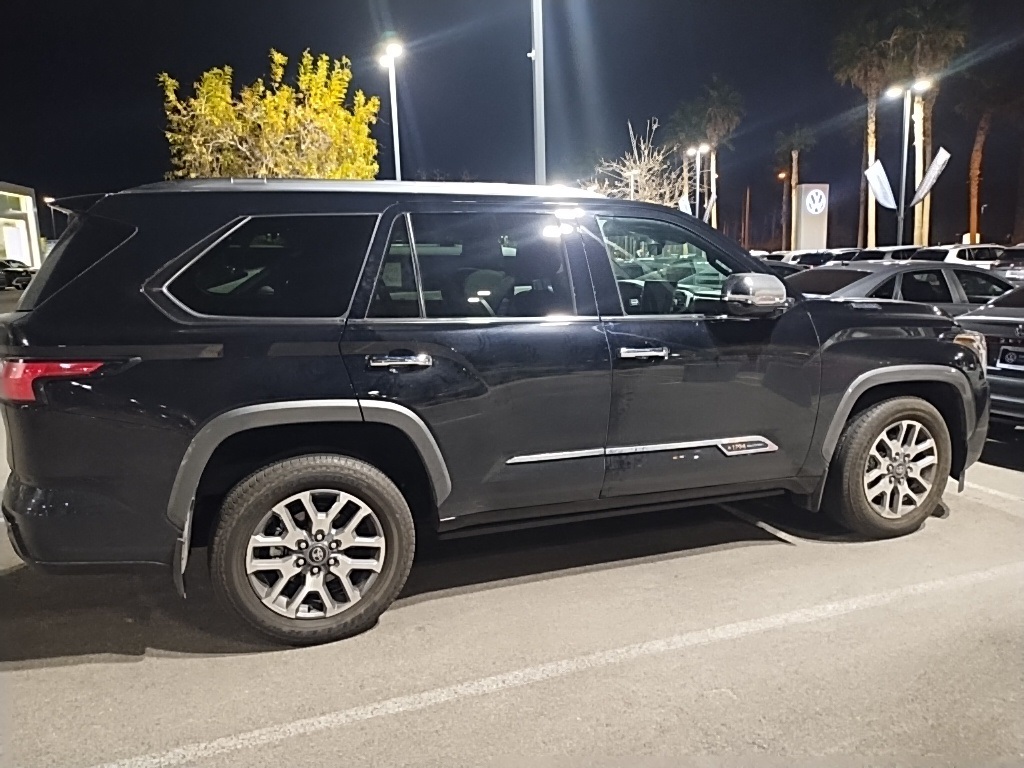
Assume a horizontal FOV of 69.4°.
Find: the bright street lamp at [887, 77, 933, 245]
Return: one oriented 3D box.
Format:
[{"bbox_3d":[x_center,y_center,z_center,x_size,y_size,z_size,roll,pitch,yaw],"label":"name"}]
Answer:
[{"bbox_3d":[14.046,-7.077,26.611,0.500,7.501,1.600,-4,10,-12],"label":"bright street lamp"}]

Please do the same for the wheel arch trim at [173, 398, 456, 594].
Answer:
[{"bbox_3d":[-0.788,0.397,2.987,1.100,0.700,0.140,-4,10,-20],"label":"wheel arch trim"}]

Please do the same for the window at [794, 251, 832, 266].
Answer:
[{"bbox_3d":[9.817,-4.057,24.000,0.120,0.480,1.350,22,0,-22],"label":"window"}]

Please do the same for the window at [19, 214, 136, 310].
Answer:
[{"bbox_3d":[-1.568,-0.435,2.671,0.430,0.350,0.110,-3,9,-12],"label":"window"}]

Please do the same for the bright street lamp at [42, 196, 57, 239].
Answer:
[{"bbox_3d":[-36.712,-11.173,59.625,0.500,7.678,1.700,-4,10,-12],"label":"bright street lamp"}]

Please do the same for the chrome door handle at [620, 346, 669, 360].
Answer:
[{"bbox_3d":[0.610,-0.141,3.379,0.250,0.050,0.055,-4,9,-20],"label":"chrome door handle"}]

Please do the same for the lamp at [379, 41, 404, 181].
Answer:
[{"bbox_3d":[-3.298,-5.835,21.526,0.450,7.682,1.600,-4,10,-12],"label":"lamp"}]

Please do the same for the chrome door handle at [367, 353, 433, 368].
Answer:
[{"bbox_3d":[-0.447,-0.091,2.984,0.250,0.050,0.055,-4,9,-20],"label":"chrome door handle"}]

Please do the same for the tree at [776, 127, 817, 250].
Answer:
[{"bbox_3d":[18.565,-11.672,48.795,2.700,10.210,2.700,-4,10,-20],"label":"tree"}]

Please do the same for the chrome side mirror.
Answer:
[{"bbox_3d":[1.152,-0.425,3.483,0.280,0.210,0.170,-8,11,-37],"label":"chrome side mirror"}]

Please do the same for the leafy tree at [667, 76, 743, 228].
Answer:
[{"bbox_3d":[13.745,-14.438,52.118,5.000,13.727,4.200,-2,9,0],"label":"leafy tree"}]

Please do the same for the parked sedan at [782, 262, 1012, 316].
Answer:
[{"bbox_3d":[5.111,-0.816,9.408,4.780,1.470,1.820,-4,10,-20],"label":"parked sedan"}]

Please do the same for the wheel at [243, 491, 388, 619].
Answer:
[{"bbox_3d":[-0.814,0.678,3.073,0.545,0.545,0.210,-4,10,-20],"label":"wheel"}]

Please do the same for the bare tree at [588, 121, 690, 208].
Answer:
[{"bbox_3d":[7.546,-10.687,43.765,6.200,9.399,5.800,-2,9,0],"label":"bare tree"}]

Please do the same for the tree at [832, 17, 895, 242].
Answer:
[{"bbox_3d":[20.679,-13.580,43.186,3.800,14.557,3.800,-2,9,0],"label":"tree"}]

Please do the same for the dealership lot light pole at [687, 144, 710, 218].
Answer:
[{"bbox_3d":[10.228,-9.041,40.906,0.450,7.790,1.700,-4,10,-20],"label":"dealership lot light pole"}]

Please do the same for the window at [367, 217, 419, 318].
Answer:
[{"bbox_3d":[-0.519,-0.492,3.071,0.225,0.450,0.050,-4,-9,-20],"label":"window"}]

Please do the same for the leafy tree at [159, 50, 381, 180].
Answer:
[{"bbox_3d":[-5.999,-4.882,19.046,5.400,7.010,5.400,-4,10,-20],"label":"leafy tree"}]

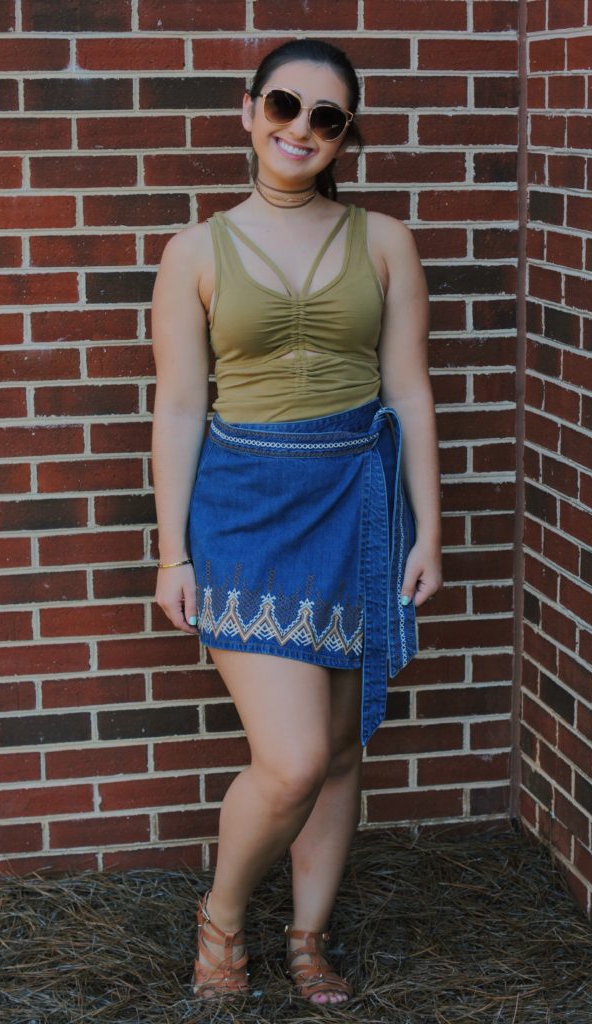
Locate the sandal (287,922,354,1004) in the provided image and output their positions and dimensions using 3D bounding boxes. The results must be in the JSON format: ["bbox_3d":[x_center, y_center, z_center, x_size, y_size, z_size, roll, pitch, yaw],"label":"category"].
[{"bbox_3d":[0.030,0.730,3.546,0.090,0.102,0.232,-2,11,-10],"label":"sandal"}]

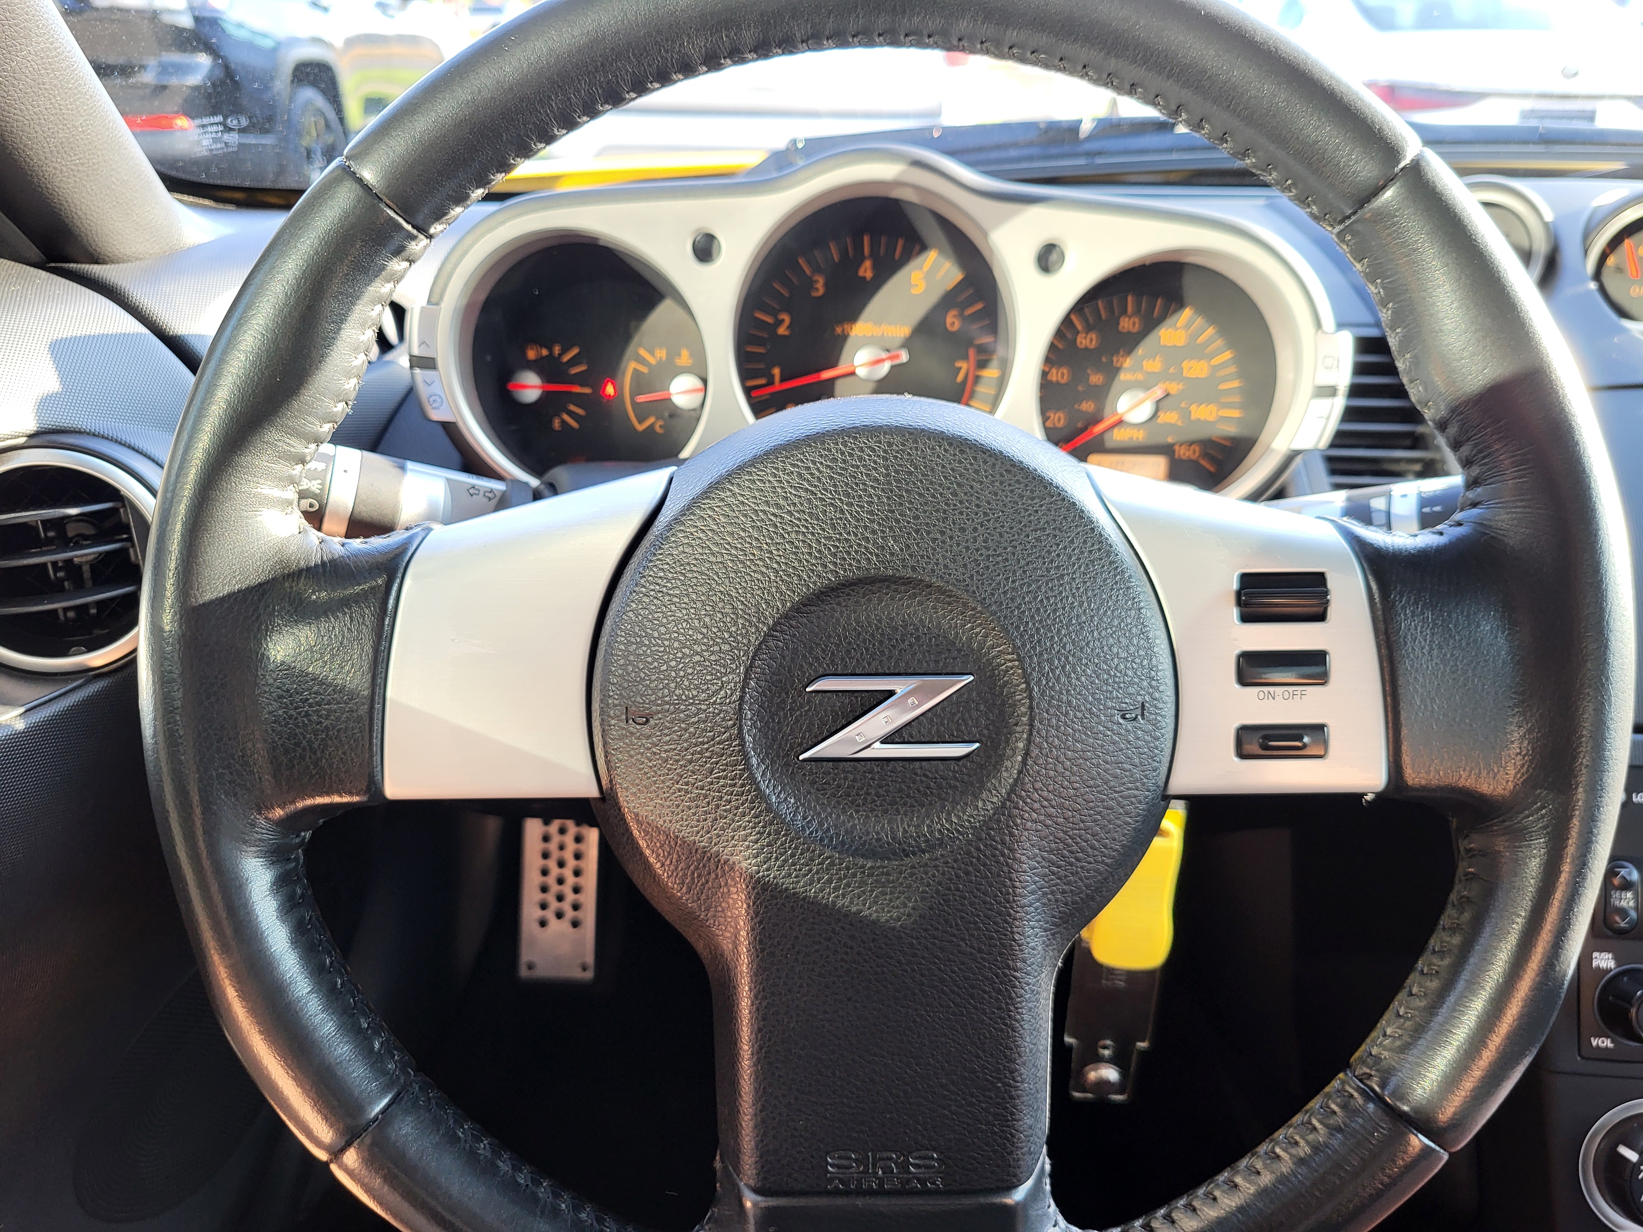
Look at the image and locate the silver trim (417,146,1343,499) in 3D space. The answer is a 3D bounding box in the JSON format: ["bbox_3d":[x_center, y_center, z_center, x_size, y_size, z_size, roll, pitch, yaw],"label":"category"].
[{"bbox_3d":[0.022,-0.121,0.530,0.375,0.140,0.100,2,9,1],"label":"silver trim"}]

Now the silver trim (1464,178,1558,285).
[{"bbox_3d":[0.322,-0.181,0.605,0.065,0.065,0.020,4,10,7],"label":"silver trim"}]

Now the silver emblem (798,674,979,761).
[{"bbox_3d":[0.018,0.027,0.325,0.048,0.022,0.004,0,-2,2],"label":"silver emblem"}]

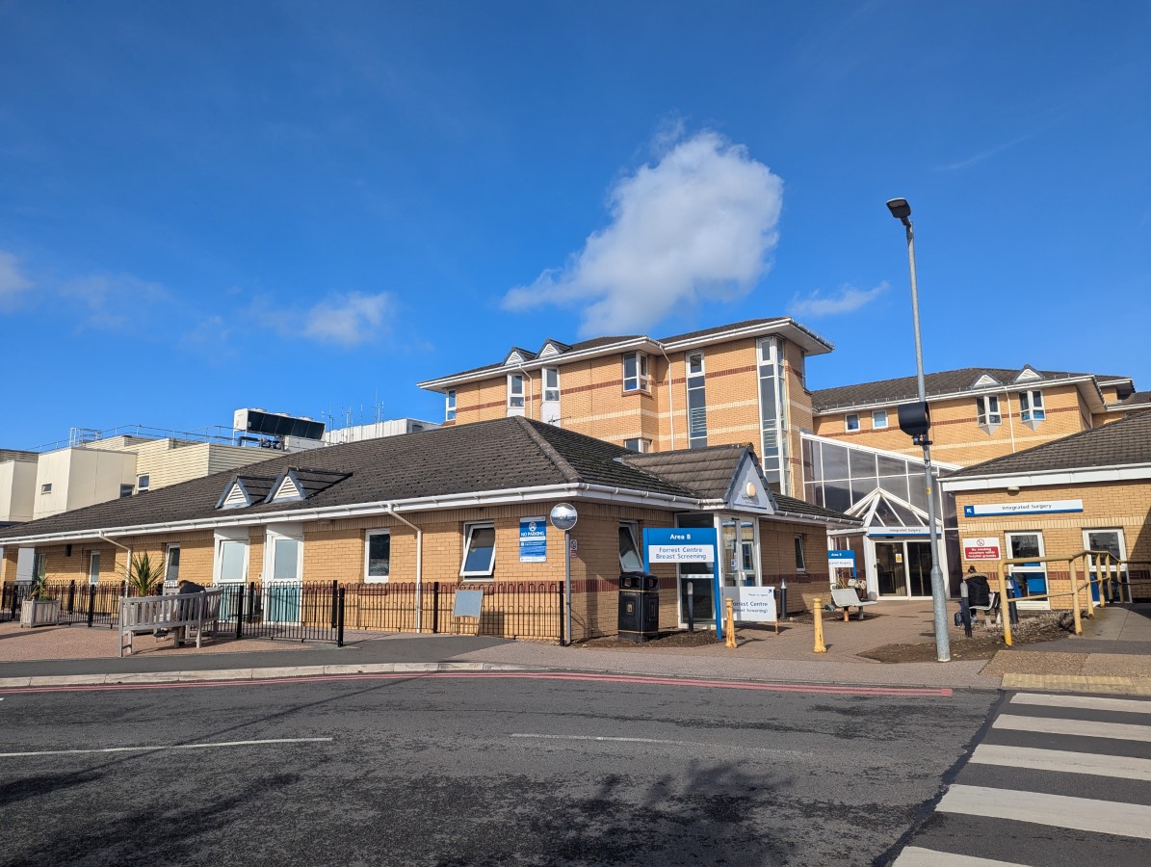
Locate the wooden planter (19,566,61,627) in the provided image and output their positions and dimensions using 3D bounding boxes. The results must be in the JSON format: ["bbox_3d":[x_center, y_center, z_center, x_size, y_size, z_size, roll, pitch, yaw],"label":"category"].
[{"bbox_3d":[-12.352,3.811,18.421,0.600,1.300,0.600,-8,-12,35],"label":"wooden planter"}]

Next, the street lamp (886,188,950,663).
[{"bbox_3d":[4.448,-0.122,10.486,0.400,6.080,0.750,-6,-11,27],"label":"street lamp"}]

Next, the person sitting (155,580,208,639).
[{"bbox_3d":[-6.490,2.968,13.239,0.740,1.050,0.500,1,-10,-10],"label":"person sitting"}]

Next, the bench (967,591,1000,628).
[{"bbox_3d":[8.232,3.505,16.190,0.550,0.730,1.550,-8,-12,35],"label":"bench"}]

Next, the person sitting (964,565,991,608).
[{"bbox_3d":[7.908,3.228,15.934,0.640,1.200,0.480,-8,-12,35],"label":"person sitting"}]

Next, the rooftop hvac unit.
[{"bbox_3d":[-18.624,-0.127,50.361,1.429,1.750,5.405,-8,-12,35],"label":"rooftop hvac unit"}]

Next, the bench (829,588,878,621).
[{"bbox_3d":[6.312,3.847,18.009,0.560,0.730,1.600,-8,-12,36],"label":"bench"}]

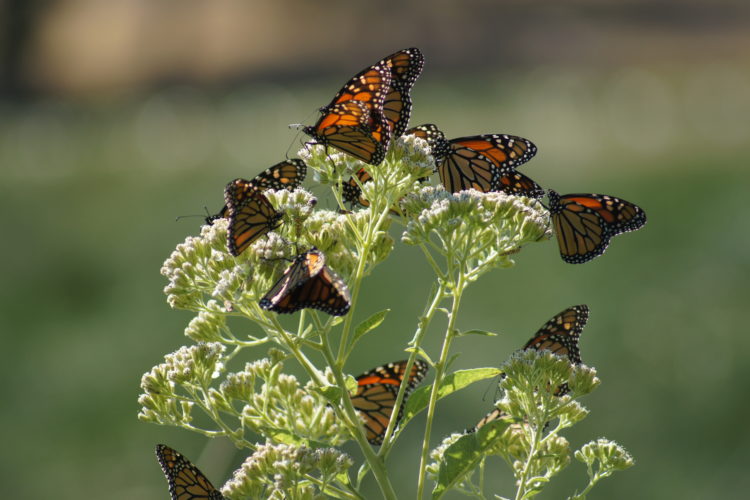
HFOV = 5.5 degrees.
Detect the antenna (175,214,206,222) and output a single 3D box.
[{"bbox_3d":[-0.089,-0.015,3.800,0.016,0.003,0.004,0,4,0],"label":"antenna"}]

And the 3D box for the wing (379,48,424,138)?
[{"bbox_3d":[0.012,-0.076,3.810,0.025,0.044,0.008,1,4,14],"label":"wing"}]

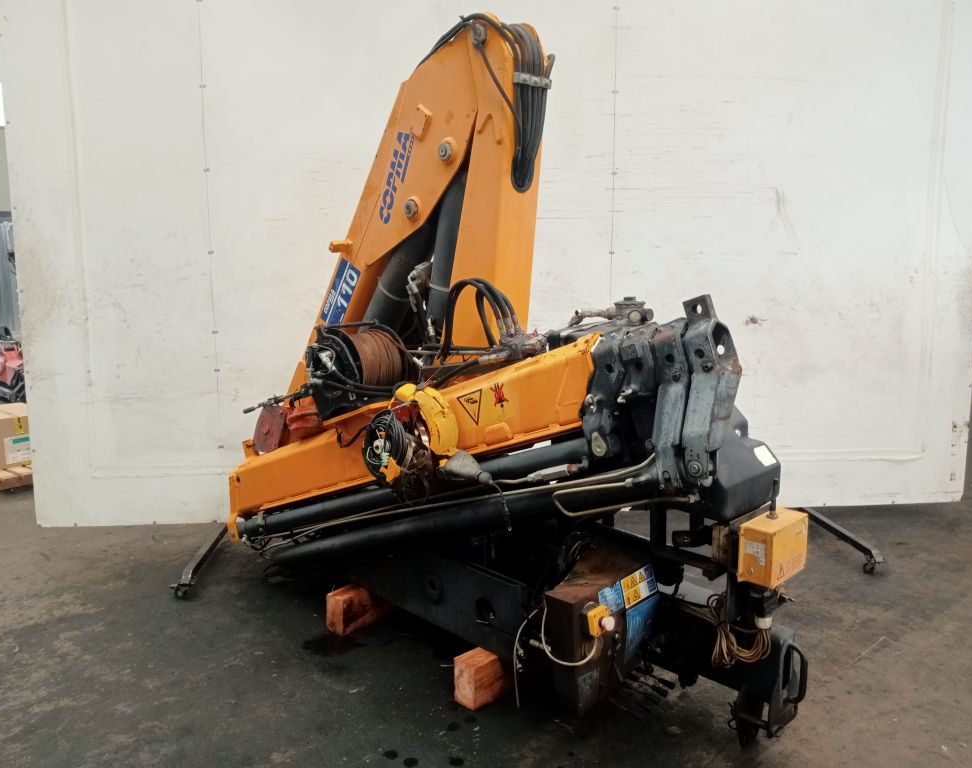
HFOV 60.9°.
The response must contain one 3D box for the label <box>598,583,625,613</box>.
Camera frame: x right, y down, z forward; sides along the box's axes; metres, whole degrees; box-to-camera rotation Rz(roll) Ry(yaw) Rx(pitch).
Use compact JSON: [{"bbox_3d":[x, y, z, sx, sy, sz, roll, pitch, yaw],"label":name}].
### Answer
[{"bbox_3d":[0.387,0.664,2.544,0.005,0.083,0.115,-15,-4,42],"label":"label"}]

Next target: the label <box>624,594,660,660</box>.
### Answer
[{"bbox_3d":[0.508,0.783,2.672,0.005,0.161,0.206,7,10,41],"label":"label"}]

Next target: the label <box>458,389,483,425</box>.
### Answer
[{"bbox_3d":[-0.034,0.076,2.463,0.107,0.099,0.005,-20,-8,42],"label":"label"}]

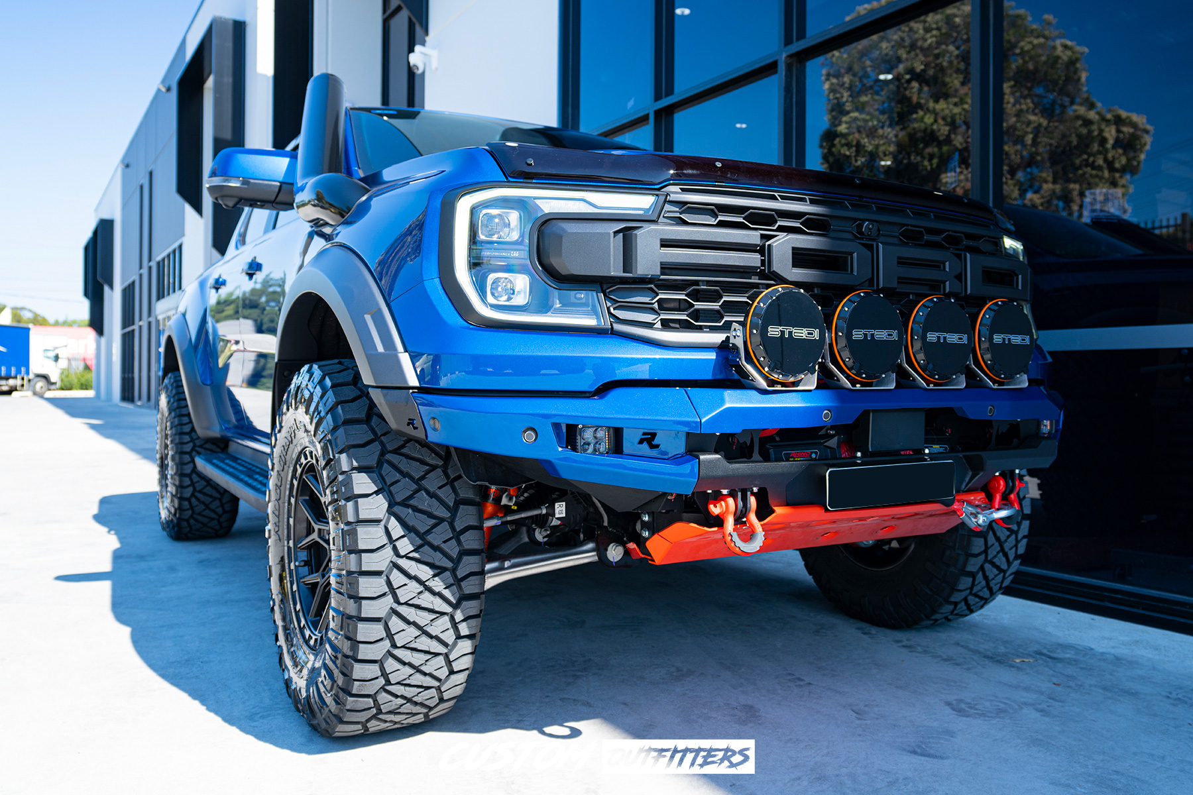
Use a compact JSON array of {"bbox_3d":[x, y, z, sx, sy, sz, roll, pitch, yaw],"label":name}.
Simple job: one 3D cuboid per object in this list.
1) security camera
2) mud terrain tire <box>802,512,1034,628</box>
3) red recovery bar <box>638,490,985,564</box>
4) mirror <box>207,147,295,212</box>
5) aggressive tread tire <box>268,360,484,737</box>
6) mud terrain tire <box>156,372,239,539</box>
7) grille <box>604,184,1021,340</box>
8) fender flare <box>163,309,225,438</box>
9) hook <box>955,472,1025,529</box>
[{"bbox_3d":[-1.576,-3.081,7.250,0.250,0.230,0.150,0,1,-41],"label":"security camera"},{"bbox_3d":[1.035,0.324,2.745,0.310,0.870,0.840,0,1,-30],"label":"mud terrain tire"},{"bbox_3d":[0.548,0.287,1.820,0.980,0.150,0.240,0,1,-30],"label":"red recovery bar"},{"bbox_3d":[-1.028,-0.654,2.438,0.260,0.190,0.170,0,1,-30],"label":"mirror"},{"bbox_3d":[-0.576,0.340,1.968,0.310,0.870,0.840,0,1,-30],"label":"aggressive tread tire"},{"bbox_3d":[-2.176,0.305,4.321,0.310,0.870,0.840,0,1,-30],"label":"mud terrain tire"},{"bbox_3d":[0.576,-0.278,1.838,1.220,0.320,0.170,0,1,-30],"label":"grille"},{"bbox_3d":[-2.111,-0.140,4.182,0.220,0.620,1.100,0,1,-30],"label":"fender flare"},{"bbox_3d":[0.921,0.251,1.873,0.180,0.130,0.100,0,1,-30],"label":"hook"}]

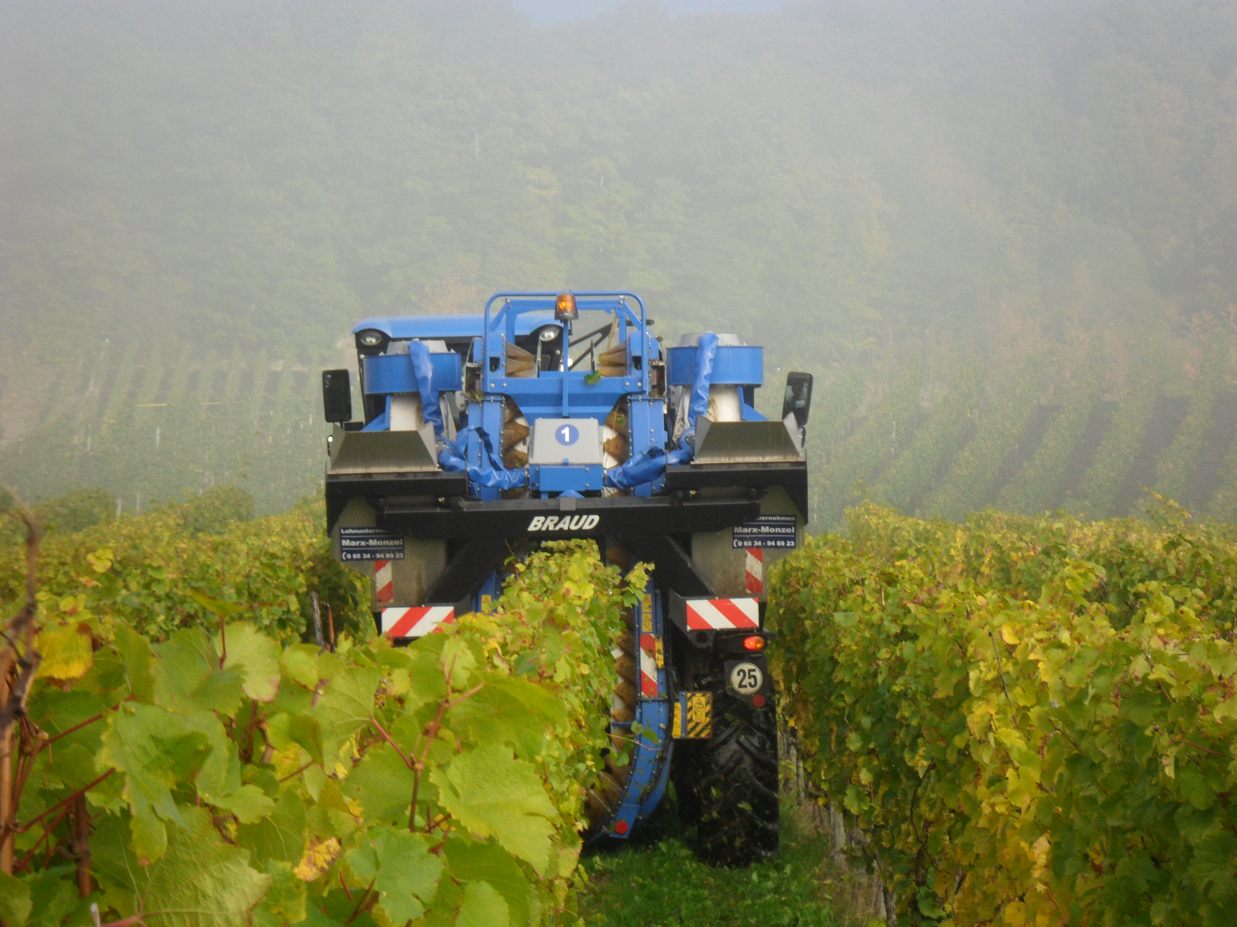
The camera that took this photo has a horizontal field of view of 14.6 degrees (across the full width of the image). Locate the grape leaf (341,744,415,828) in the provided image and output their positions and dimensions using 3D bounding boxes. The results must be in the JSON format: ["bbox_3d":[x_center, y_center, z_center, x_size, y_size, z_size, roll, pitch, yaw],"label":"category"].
[{"bbox_3d":[-0.261,0.356,5.300,0.090,0.100,0.040,1,-1,0],"label":"grape leaf"}]

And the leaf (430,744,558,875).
[{"bbox_3d":[-0.129,0.359,5.000,0.131,0.136,0.055,1,-1,-5],"label":"leaf"}]

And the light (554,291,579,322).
[{"bbox_3d":[-0.333,-1.004,30.900,0.152,0.177,0.152,-1,1,0],"label":"light"}]

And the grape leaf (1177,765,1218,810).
[{"bbox_3d":[1.223,0.685,10.200,0.082,0.098,0.035,1,-1,0],"label":"grape leaf"}]

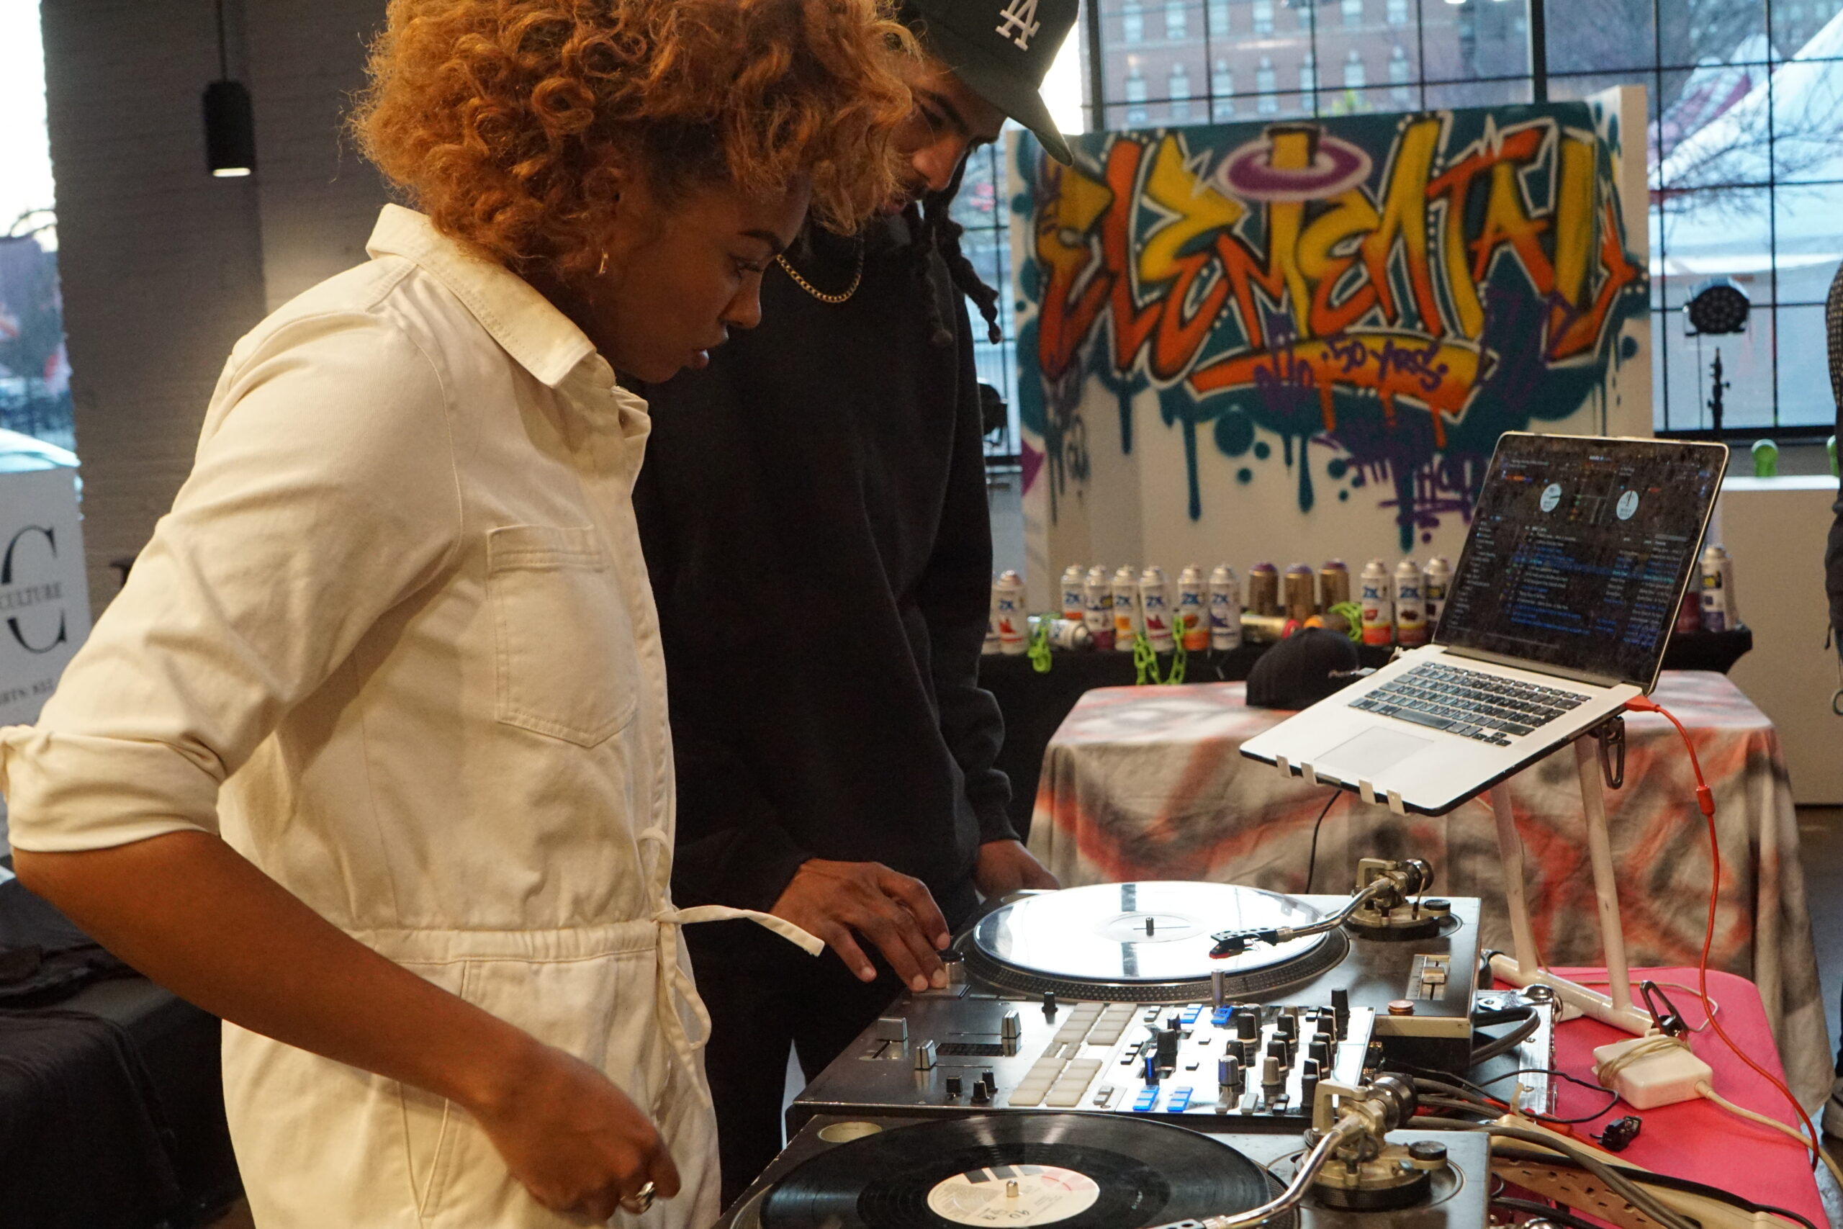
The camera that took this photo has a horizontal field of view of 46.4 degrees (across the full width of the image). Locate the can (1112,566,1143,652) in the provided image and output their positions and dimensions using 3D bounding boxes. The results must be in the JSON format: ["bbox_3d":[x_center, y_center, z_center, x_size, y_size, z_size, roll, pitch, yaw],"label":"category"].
[{"bbox_3d":[0.466,-0.014,4.870,0.066,0.191,0.066,-3,6,0],"label":"can"}]

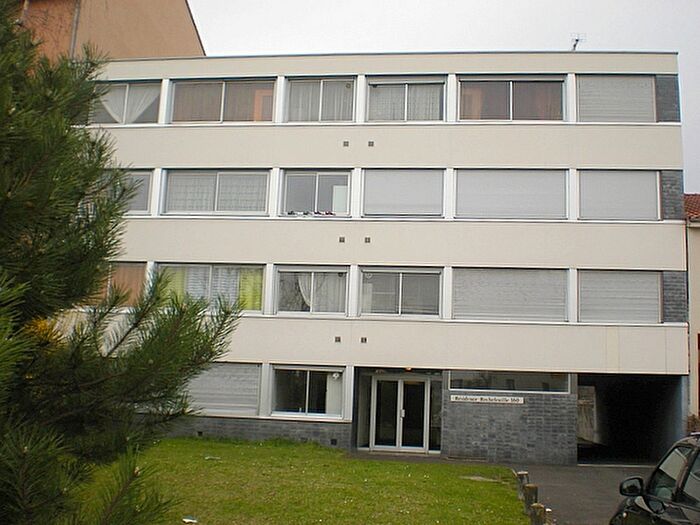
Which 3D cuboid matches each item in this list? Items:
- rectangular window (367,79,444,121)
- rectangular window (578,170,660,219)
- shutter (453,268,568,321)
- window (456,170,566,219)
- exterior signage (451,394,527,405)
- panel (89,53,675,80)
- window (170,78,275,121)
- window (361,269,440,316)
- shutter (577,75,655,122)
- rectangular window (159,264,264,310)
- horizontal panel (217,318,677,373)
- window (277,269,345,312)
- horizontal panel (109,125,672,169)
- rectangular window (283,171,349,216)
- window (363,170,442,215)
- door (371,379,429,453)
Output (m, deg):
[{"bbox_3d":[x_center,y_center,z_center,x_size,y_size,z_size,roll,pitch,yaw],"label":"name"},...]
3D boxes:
[{"bbox_3d":[1.591,-4.571,21.842,2.215,1.251,0.120,1,-9,7],"label":"rectangular window"},{"bbox_3d":[7.455,-1.867,21.293,2.199,1.441,0.150,1,-10,7],"label":"rectangular window"},{"bbox_3d":[4.409,0.872,21.159,3.170,1.473,0.150,1,-10,7],"label":"shutter"},{"bbox_3d":[4.389,-1.848,20.956,2.923,1.321,0.130,1,-9,7],"label":"window"},{"bbox_3d":[3.613,3.604,20.224,1.917,0.170,0.040,1,-9,7],"label":"exterior signage"},{"bbox_3d":[0.553,-5.523,21.973,16.891,0.600,0.220,1,-9,7],"label":"panel"},{"bbox_3d":[-3.683,-4.706,22.446,2.977,1.311,0.130,1,-9,7],"label":"window"},{"bbox_3d":[1.396,0.856,20.941,2.193,1.246,0.120,1,-9,7],"label":"window"},{"bbox_3d":[7.241,-4.465,21.032,2.036,1.349,0.130,1,-9,7],"label":"shutter"},{"bbox_3d":[-3.886,0.703,21.630,2.989,1.237,0.130,1,-9,7],"label":"rectangular window"},{"bbox_3d":[0.164,2.190,21.386,17.738,1.396,0.250,1,-10,7],"label":"horizontal panel"},{"bbox_3d":[-1.090,0.790,21.862,2.097,1.412,0.150,1,-10,7],"label":"window"},{"bbox_3d":[0.396,-3.389,22.350,17.781,1.322,0.250,1,-10,7],"label":"horizontal panel"},{"bbox_3d":[-0.926,-1.899,21.682,1.880,1.260,0.120,1,-9,7],"label":"rectangular window"},{"bbox_3d":[1.510,-1.975,22.001,2.306,1.430,0.150,1,-10,7],"label":"window"},{"bbox_3d":[1.432,4.342,22.012,1.686,2.083,0.100,1,-10,7],"label":"door"}]

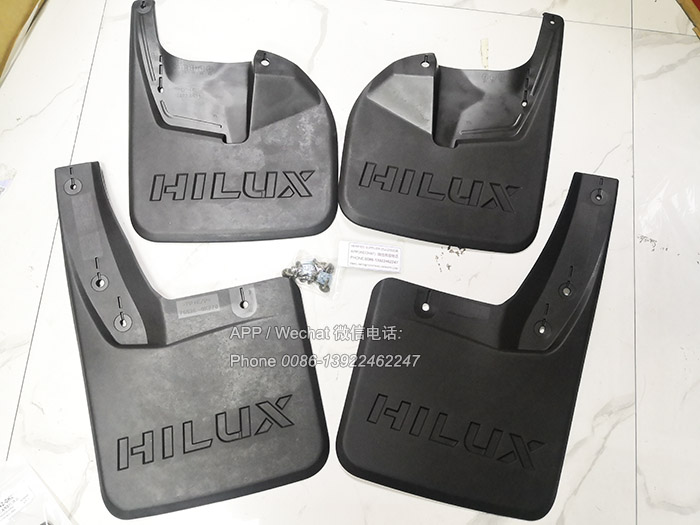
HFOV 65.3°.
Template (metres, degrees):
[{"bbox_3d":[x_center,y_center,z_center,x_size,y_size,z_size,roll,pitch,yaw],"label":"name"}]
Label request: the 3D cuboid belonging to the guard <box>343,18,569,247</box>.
[{"bbox_3d":[0.150,-0.216,0.777,0.296,0.050,0.386,10,78,0],"label":"guard"}]

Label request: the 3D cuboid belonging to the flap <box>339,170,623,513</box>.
[{"bbox_3d":[0.176,0.068,0.720,0.299,0.045,0.486,16,78,1],"label":"flap"}]

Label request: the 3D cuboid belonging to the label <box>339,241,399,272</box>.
[{"bbox_3d":[0.028,-0.007,0.753,0.086,0.002,0.036,6,78,-1],"label":"label"}]

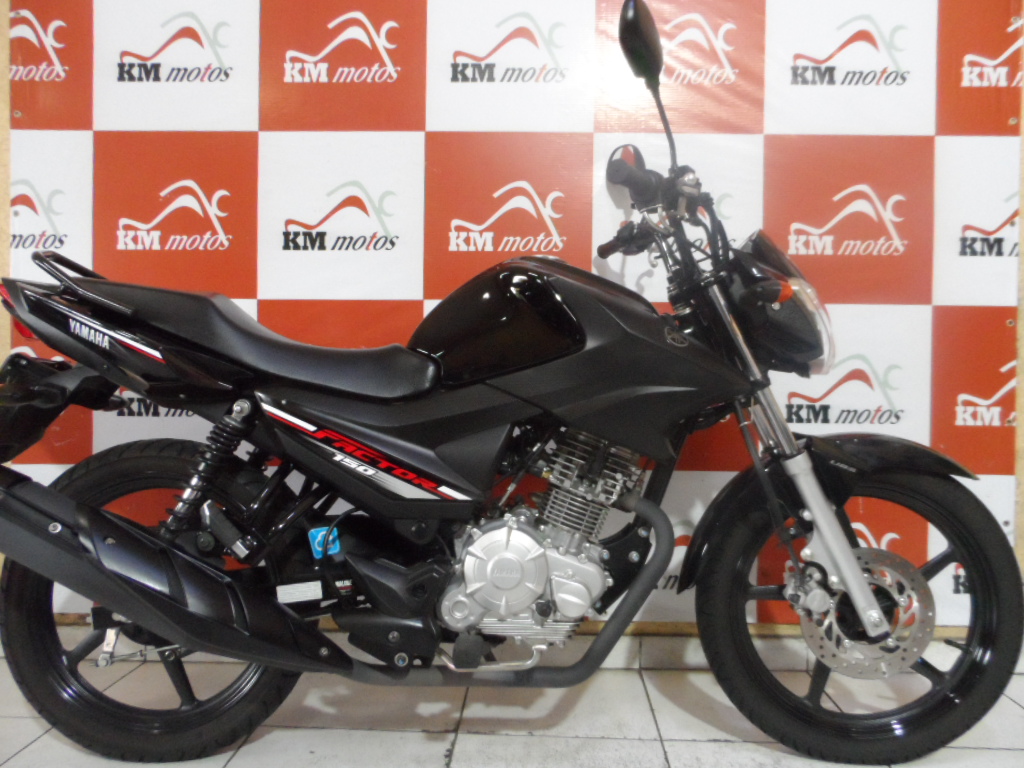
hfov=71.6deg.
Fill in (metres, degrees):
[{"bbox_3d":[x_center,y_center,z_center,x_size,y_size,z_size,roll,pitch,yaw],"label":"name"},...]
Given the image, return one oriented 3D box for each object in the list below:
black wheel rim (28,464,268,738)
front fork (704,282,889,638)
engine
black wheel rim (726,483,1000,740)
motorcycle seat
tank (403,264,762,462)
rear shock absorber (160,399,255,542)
[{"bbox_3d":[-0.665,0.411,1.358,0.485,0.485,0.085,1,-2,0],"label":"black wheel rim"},{"bbox_3d":[0.515,0.136,1.369,0.080,0.720,0.235,-26,-2,2],"label":"front fork"},{"bbox_3d":[0.057,0.281,1.360,0.390,0.410,0.330,1,-2,0],"label":"engine"},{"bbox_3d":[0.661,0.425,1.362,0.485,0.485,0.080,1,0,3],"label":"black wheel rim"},{"bbox_3d":[-0.475,-0.081,1.376,0.685,0.225,0.260,1,-2,0],"label":"motorcycle seat"},{"bbox_3d":[0.121,-0.055,1.377,0.625,0.375,0.350,1,-2,0],"label":"tank"},{"bbox_3d":[-0.541,0.164,1.242,0.067,0.320,0.067,27,-2,1],"label":"rear shock absorber"}]

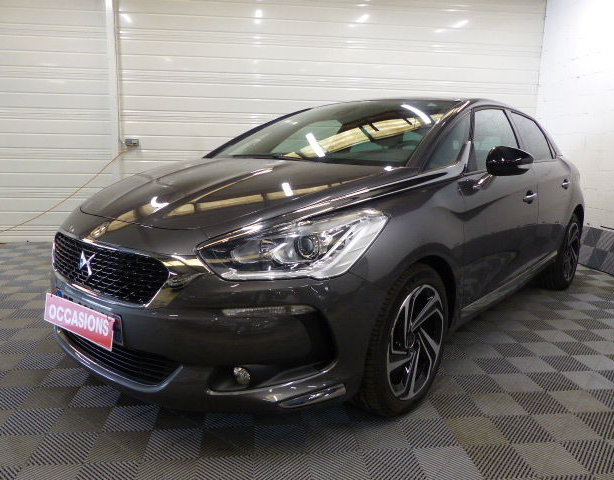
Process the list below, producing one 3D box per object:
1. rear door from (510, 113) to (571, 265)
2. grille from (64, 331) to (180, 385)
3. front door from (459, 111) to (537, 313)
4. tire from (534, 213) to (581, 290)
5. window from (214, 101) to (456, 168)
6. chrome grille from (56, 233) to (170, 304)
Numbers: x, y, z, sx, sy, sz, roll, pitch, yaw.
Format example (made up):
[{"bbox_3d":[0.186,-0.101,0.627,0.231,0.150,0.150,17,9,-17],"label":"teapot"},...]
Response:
[{"bbox_3d":[1.645,-0.363,3.407,0.270,1.030,0.970,9,13,40],"label":"rear door"},{"bbox_3d":[-0.805,0.422,1.914,0.880,0.150,0.130,9,13,40],"label":"grille"},{"bbox_3d":[1.004,-0.240,2.677,0.270,1.060,1.140,9,13,40],"label":"front door"},{"bbox_3d":[2.172,0.077,4.128,0.240,0.670,0.670,9,13,40],"label":"tire"},{"bbox_3d":[0.184,-0.656,2.870,1.380,0.160,0.980,9,38,40],"label":"window"},{"bbox_3d":[-0.811,0.099,1.845,0.880,0.190,0.130,9,13,40],"label":"chrome grille"}]

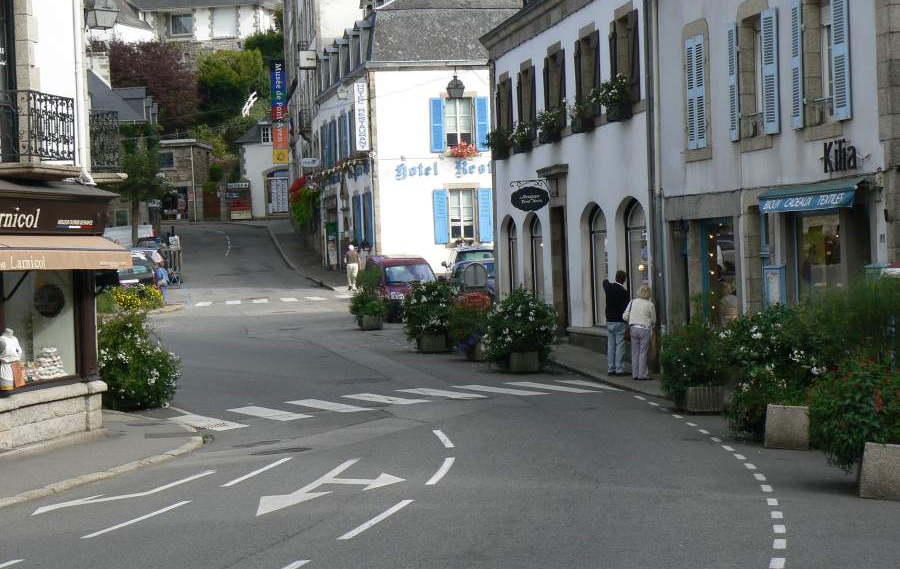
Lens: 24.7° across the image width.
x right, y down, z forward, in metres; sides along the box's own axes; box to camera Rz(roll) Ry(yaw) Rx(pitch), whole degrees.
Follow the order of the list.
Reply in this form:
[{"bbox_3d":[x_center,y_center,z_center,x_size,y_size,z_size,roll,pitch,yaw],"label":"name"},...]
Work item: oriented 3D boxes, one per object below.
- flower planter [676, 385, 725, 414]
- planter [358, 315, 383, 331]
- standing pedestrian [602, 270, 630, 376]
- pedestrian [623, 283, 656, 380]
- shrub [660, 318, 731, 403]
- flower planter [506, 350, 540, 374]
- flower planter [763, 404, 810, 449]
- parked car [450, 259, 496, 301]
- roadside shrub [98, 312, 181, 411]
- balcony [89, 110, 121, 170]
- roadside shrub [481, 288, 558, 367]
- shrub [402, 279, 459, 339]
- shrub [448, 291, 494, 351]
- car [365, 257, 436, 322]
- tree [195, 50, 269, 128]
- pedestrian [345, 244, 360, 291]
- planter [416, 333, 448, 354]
[{"bbox_3d":[3.573,1.635,28.950,0.580,0.380,0.600,-2,1,3],"label":"flower planter"},{"bbox_3d":[-2.110,1.048,55.200,0.560,0.430,0.580,-2,1,-7],"label":"planter"},{"bbox_3d":[2.837,0.656,35.000,0.500,1.790,0.360,-2,1,14],"label":"standing pedestrian"},{"bbox_3d":[3.246,0.826,35.000,0.570,1.600,0.360,-2,1,13],"label":"pedestrian"},{"bbox_3d":[3.591,1.074,29.800,1.050,1.250,1.000,-2,1,0],"label":"shrub"},{"bbox_3d":[1.407,1.445,38.800,0.720,0.460,0.700,-2,1,6],"label":"flower planter"},{"bbox_3d":[4.021,1.693,24.400,0.550,0.510,0.650,-2,1,14],"label":"flower planter"},{"bbox_3d":[0.837,0.043,58.300,1.700,1.470,3.950,-2,1,-5],"label":"parked car"},{"bbox_3d":[-4.992,1.218,32.500,1.480,1.580,1.400,-2,1,0],"label":"roadside shrub"},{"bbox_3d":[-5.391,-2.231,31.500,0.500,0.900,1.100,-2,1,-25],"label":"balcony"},{"bbox_3d":[1.326,0.802,39.200,1.420,1.480,1.350,-2,1,0],"label":"roadside shrub"},{"bbox_3d":[-0.441,0.589,46.500,1.250,1.380,1.200,-2,1,0],"label":"shrub"},{"bbox_3d":[0.457,0.761,41.700,0.970,1.200,0.950,-2,1,0],"label":"shrub"},{"bbox_3d":[-1.390,0.040,59.600,1.680,1.800,4.050,-2,3,-10],"label":"car"},{"bbox_3d":[-15.884,-14.387,150.000,5.200,5.500,5.000,-2,1,0],"label":"tree"},{"bbox_3d":[-3.679,-0.615,77.500,0.520,1.720,0.350,-2,1,-3],"label":"pedestrian"},{"bbox_3d":[-0.375,1.264,44.000,0.700,0.460,0.700,-2,1,3],"label":"planter"}]

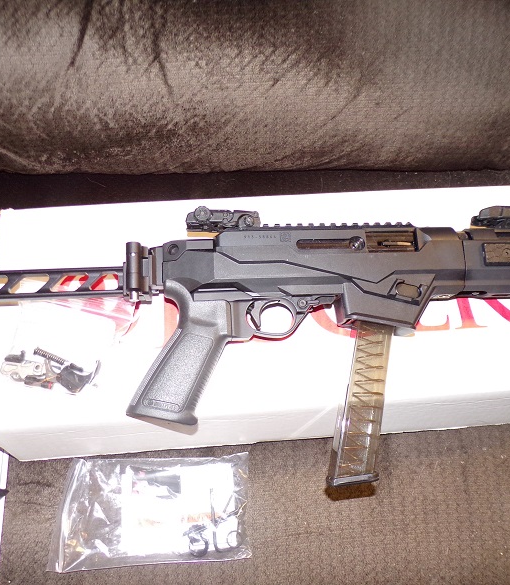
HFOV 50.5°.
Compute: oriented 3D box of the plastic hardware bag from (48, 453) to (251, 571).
[{"bbox_3d":[-0.093,0.203,0.506,0.177,0.017,0.097,-2,64,-3],"label":"plastic hardware bag"}]

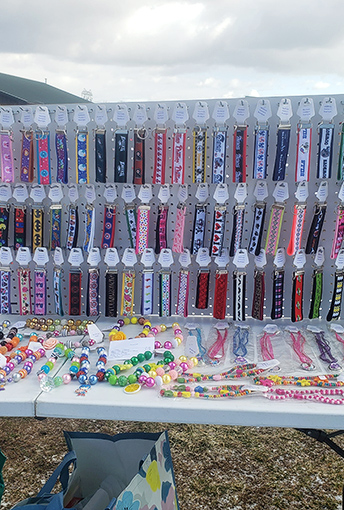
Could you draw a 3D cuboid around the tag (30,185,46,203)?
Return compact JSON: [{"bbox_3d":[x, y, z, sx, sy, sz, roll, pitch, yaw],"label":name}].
[{"bbox_3d":[-0.363,-0.168,1.398,0.044,0.055,0.005,1,13,4],"label":"tag"}]

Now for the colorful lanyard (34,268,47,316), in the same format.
[{"bbox_3d":[-0.384,0.109,1.493,0.033,0.139,0.014,3,13,-3],"label":"colorful lanyard"}]

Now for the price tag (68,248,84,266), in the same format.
[{"bbox_3d":[-0.271,0.008,1.446,0.043,0.054,0.003,1,13,7],"label":"price tag"}]

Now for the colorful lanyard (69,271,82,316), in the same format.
[{"bbox_3d":[-0.279,0.111,1.476,0.034,0.140,0.012,3,14,0],"label":"colorful lanyard"}]

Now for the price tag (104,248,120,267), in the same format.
[{"bbox_3d":[-0.168,0.007,1.433,0.043,0.052,0.005,0,13,8],"label":"price tag"}]

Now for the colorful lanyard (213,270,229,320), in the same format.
[{"bbox_3d":[0.137,0.112,1.427,0.034,0.143,0.014,2,13,4],"label":"colorful lanyard"}]

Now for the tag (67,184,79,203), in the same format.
[{"bbox_3d":[-0.269,-0.168,1.393,0.043,0.051,0.005,10,18,34],"label":"tag"}]

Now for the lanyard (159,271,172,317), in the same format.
[{"bbox_3d":[-0.018,0.109,1.424,0.032,0.136,0.015,-1,15,-3],"label":"lanyard"}]

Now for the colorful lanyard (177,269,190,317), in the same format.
[{"bbox_3d":[0.033,0.109,1.431,0.034,0.139,0.014,4,14,7],"label":"colorful lanyard"}]

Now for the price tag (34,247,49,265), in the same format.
[{"bbox_3d":[-0.372,0.004,1.458,0.044,0.055,0.005,1,13,3],"label":"price tag"}]

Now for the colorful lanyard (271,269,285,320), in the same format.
[{"bbox_3d":[0.292,0.111,1.405,0.034,0.144,0.012,-2,15,-7],"label":"colorful lanyard"}]

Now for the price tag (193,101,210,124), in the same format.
[{"bbox_3d":[0.074,-0.351,1.272,0.043,0.058,0.005,0,14,5],"label":"price tag"}]

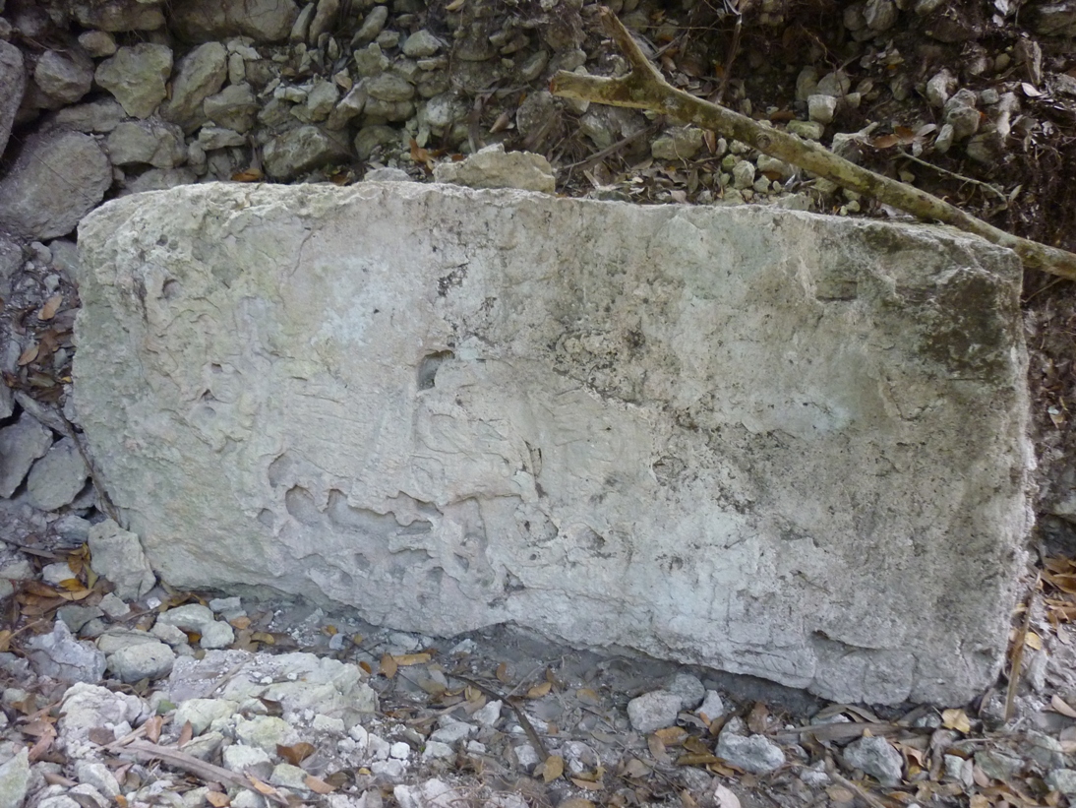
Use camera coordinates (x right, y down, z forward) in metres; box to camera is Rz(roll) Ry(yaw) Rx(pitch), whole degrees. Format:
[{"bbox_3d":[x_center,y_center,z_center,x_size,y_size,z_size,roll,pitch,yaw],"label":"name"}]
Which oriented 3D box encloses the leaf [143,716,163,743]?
[{"bbox_3d":[-0.638,0.545,1.719,0.027,0.022,0.056,-6,31,-14],"label":"leaf"}]

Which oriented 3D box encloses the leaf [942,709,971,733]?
[{"bbox_3d":[0.794,0.602,1.950,0.052,0.014,0.040,16,52,13],"label":"leaf"}]

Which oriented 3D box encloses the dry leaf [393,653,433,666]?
[{"bbox_3d":[-0.240,0.488,1.962,0.075,0.014,0.025,-5,31,-11],"label":"dry leaf"}]

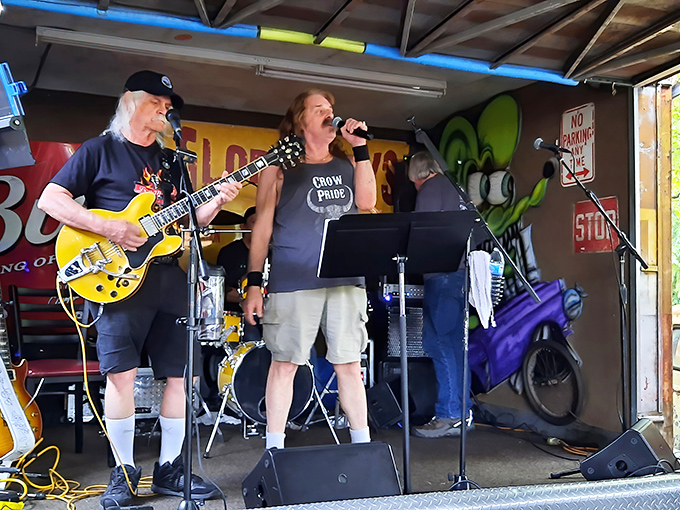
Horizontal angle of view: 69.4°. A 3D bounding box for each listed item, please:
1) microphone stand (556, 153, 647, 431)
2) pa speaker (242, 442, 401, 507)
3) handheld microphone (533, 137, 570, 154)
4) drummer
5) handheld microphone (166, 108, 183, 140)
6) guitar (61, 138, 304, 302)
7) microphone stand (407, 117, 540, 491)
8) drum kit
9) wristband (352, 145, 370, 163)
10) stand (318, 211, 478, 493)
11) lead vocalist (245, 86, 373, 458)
[{"bbox_3d":[1.245,0.288,2.330,0.520,1.500,0.480,1,-3,9],"label":"microphone stand"},{"bbox_3d":[-0.070,0.844,1.860,0.500,0.290,0.360,2,-3,-19],"label":"pa speaker"},{"bbox_3d":[0.985,-0.513,2.320,0.170,0.052,0.052,17,0,17],"label":"handheld microphone"},{"bbox_3d":[-0.609,0.366,3.420,0.580,1.380,0.750,2,-3,-18],"label":"drummer"},{"bbox_3d":[-0.616,-0.496,1.840,0.052,0.165,0.052,-34,-43,-1],"label":"handheld microphone"},{"bbox_3d":[-0.559,-0.175,1.836,1.030,0.405,0.080,-32,-12,-5],"label":"guitar"},{"bbox_3d":[0.540,0.232,2.000,0.580,1.550,0.500,1,-3,6],"label":"microphone stand"},{"bbox_3d":[-0.469,0.478,3.050,1.150,1.140,1.000,2,-3,-22],"label":"drum kit"},{"bbox_3d":[0.097,-0.459,2.220,0.070,0.070,0.062,-9,-3,0],"label":"wristband"},{"bbox_3d":[0.238,0.421,1.900,0.570,1.150,0.460,1,-3,-7],"label":"stand"},{"bbox_3d":[-0.145,0.103,2.330,0.600,1.810,0.410,2,-3,-21],"label":"lead vocalist"}]

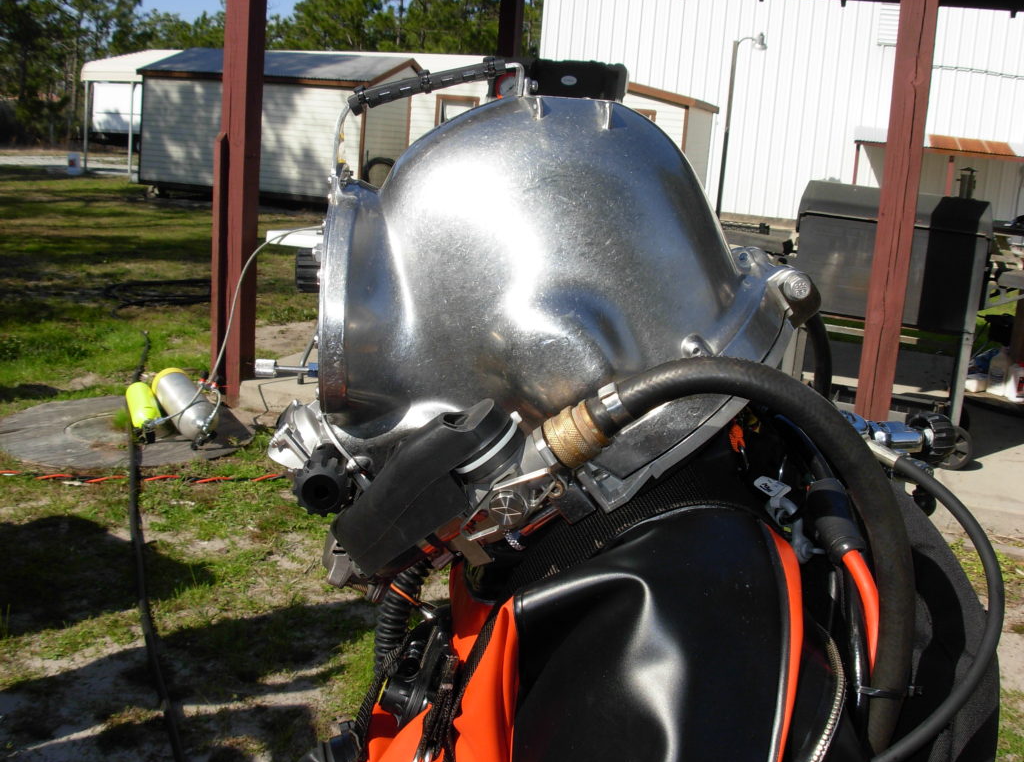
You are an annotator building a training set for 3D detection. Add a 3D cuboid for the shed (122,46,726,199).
[{"bbox_3d":[-1.450,-4.297,19.283,9.700,2.500,3.200,8,13,18],"label":"shed"}]

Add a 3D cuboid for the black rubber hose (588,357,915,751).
[{"bbox_3d":[0.160,0.124,0.768,0.239,0.274,0.107,4,12,0],"label":"black rubber hose"}]

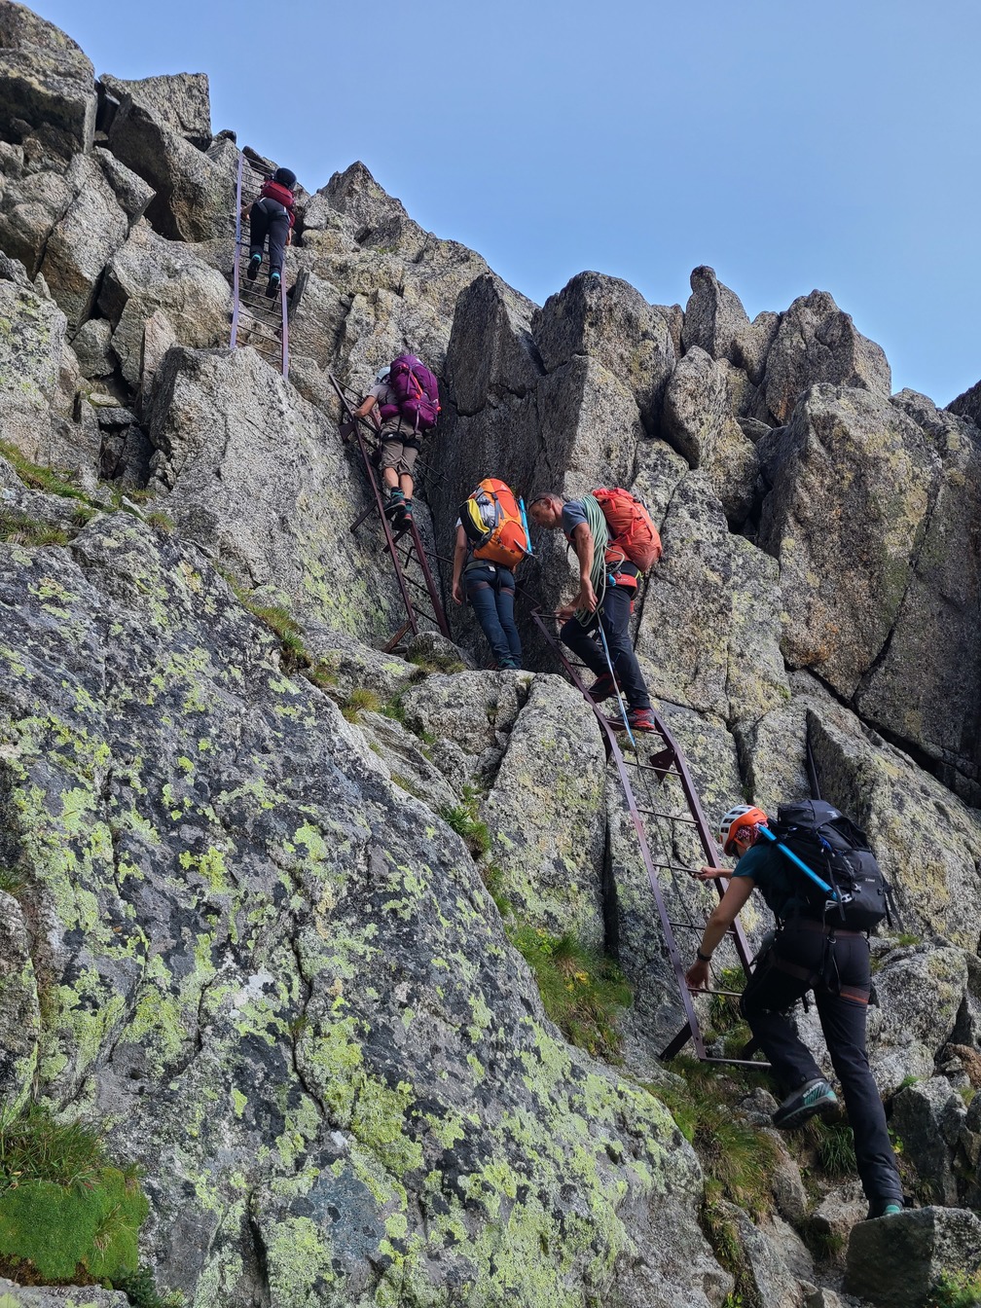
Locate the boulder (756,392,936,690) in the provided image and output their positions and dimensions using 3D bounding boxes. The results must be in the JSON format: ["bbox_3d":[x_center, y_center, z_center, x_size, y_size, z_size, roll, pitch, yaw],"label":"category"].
[{"bbox_3d":[2.545,-0.812,7.000,1.150,2.100,1.050,-10,-29,19],"label":"boulder"}]

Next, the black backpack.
[{"bbox_3d":[1.363,0.859,4.000,0.290,0.530,0.250,16,-52,-27],"label":"black backpack"}]

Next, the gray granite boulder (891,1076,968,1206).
[{"bbox_3d":[1.765,1.966,3.950,0.300,0.510,0.300,-9,-29,18],"label":"gray granite boulder"}]

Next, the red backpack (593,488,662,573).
[{"bbox_3d":[0.820,-0.740,5.858,0.280,0.560,0.310,-27,-36,6],"label":"red backpack"}]

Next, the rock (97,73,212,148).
[{"bbox_3d":[-3.887,-6.313,11.376,1.200,0.950,0.650,14,-34,-21],"label":"rock"}]

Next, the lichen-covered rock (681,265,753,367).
[{"bbox_3d":[2.579,-3.871,11.192,0.750,1.350,0.750,-8,-32,13],"label":"lichen-covered rock"}]

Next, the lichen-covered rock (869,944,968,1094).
[{"bbox_3d":[1.801,1.557,4.198,0.440,0.550,0.420,-11,-33,17],"label":"lichen-covered rock"}]

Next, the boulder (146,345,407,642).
[{"bbox_3d":[-1.609,-1.213,7.600,1.850,2.250,1.300,10,-29,-18],"label":"boulder"}]

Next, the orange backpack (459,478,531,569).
[{"bbox_3d":[0.018,-0.911,6.871,0.420,0.650,0.300,10,-47,-23],"label":"orange backpack"}]

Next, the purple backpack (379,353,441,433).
[{"bbox_3d":[-0.637,-2.126,8.000,0.290,0.620,0.330,-35,-41,25],"label":"purple backpack"}]

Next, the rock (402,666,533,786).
[{"bbox_3d":[-0.147,0.410,5.761,0.720,0.600,0.600,0,-31,0],"label":"rock"}]

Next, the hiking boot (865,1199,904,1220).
[{"bbox_3d":[1.366,1.963,3.460,0.110,0.150,0.285,4,-28,-7],"label":"hiking boot"}]

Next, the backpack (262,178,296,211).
[{"bbox_3d":[-2.007,-4.348,9.300,0.280,0.460,0.210,14,-66,-25],"label":"backpack"}]

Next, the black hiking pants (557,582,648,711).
[{"bbox_3d":[0.635,-0.065,5.429,0.430,0.830,0.350,-8,-32,13],"label":"black hiking pants"}]

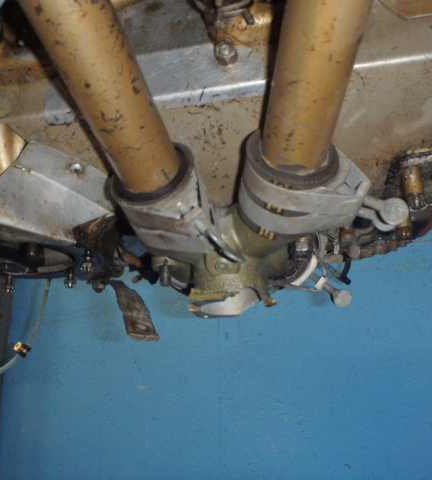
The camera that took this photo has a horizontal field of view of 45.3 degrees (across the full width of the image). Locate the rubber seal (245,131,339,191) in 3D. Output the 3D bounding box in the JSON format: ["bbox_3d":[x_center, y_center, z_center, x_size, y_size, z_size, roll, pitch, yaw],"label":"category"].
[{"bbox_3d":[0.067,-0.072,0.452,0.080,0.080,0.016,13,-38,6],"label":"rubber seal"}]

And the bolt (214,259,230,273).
[{"bbox_3d":[0.006,0.026,0.510,0.013,0.013,0.006,1,-20,0],"label":"bolt"}]

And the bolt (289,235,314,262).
[{"bbox_3d":[0.090,0.009,0.540,0.021,0.028,0.021,-5,-23,21],"label":"bolt"}]

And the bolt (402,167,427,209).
[{"bbox_3d":[0.181,-0.047,0.472,0.017,0.041,0.017,-5,-23,21],"label":"bolt"}]

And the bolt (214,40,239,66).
[{"bbox_3d":[0.008,-0.158,0.437,0.019,0.019,0.012,-2,-7,8],"label":"bolt"}]

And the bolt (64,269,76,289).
[{"bbox_3d":[-0.152,0.040,0.540,0.013,0.021,0.013,-5,-23,21],"label":"bolt"}]

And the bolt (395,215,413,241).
[{"bbox_3d":[0.193,-0.018,0.535,0.017,0.040,0.017,-5,-23,21],"label":"bolt"}]

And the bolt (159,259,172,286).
[{"bbox_3d":[-0.052,0.033,0.530,0.013,0.030,0.013,3,-21,1],"label":"bolt"}]

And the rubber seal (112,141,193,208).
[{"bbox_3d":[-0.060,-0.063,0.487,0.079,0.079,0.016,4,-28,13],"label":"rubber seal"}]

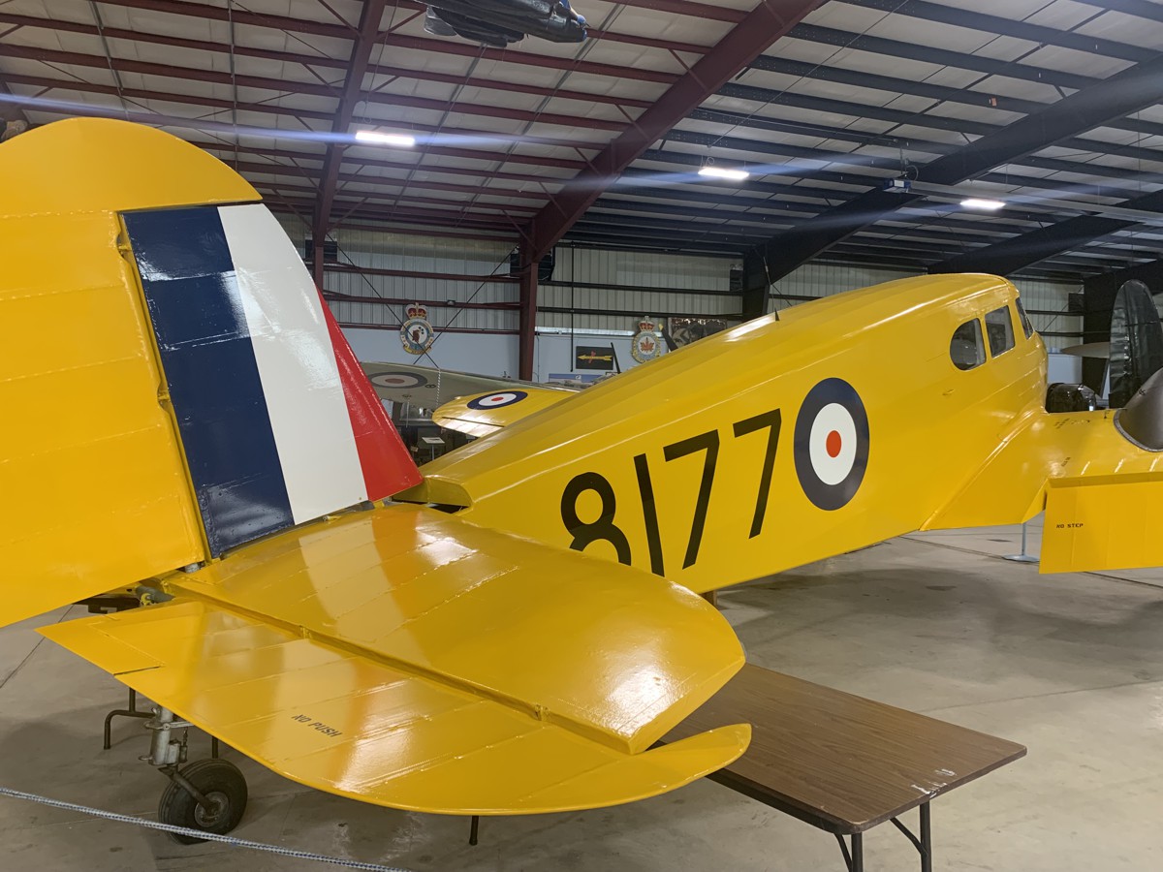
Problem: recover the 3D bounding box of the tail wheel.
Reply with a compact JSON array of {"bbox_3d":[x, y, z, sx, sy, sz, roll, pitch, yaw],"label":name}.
[{"bbox_3d":[-1.435,1.375,3.333,0.310,0.298,0.130,0,1,-40],"label":"tail wheel"}]

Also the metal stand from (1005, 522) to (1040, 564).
[{"bbox_3d":[5.336,1.017,10.521,0.450,0.950,0.450,1,1,0],"label":"metal stand"}]

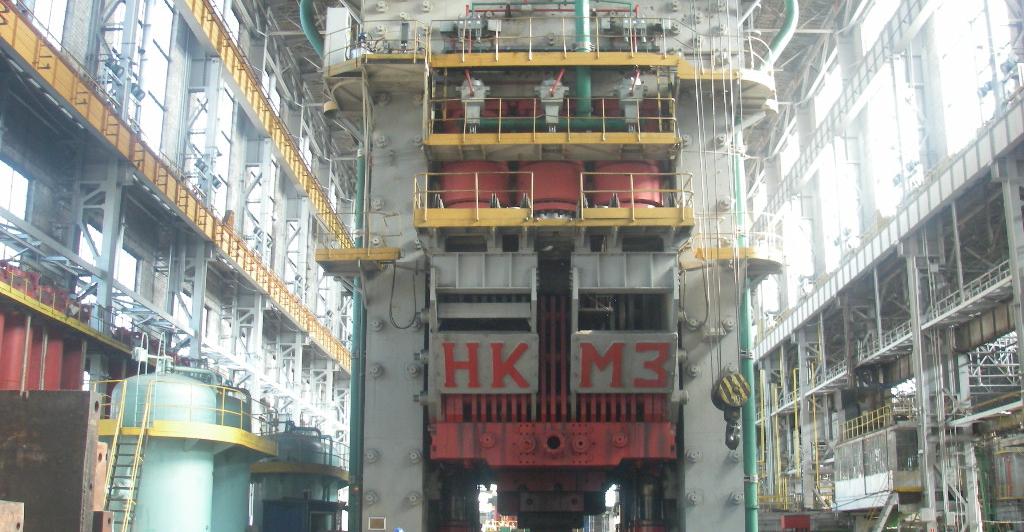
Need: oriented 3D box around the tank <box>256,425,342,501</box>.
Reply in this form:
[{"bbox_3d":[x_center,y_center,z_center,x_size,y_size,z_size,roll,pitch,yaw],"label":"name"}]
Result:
[{"bbox_3d":[-8.777,9.770,46.006,3.482,6.205,3.482,0,-14,1],"label":"tank"}]

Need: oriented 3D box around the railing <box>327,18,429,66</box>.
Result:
[{"bbox_3d":[-3.919,-6.430,33.379,3.087,1.493,1.000,0,-14,1],"label":"railing"}]

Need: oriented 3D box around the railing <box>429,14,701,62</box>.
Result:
[{"bbox_3d":[1.393,-6.488,32.655,7.549,1.376,0.600,0,-14,1],"label":"railing"}]

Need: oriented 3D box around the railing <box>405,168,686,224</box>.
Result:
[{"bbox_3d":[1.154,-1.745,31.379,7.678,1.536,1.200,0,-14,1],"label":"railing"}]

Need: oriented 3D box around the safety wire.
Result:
[{"bbox_3d":[-2.887,0.805,29.916,0.800,1.850,0.250,0,-14,1],"label":"safety wire"}]

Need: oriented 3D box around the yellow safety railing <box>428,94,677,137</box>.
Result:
[{"bbox_3d":[1.152,-4.158,32.133,7.035,1.192,0.700,0,-14,1],"label":"yellow safety railing"}]

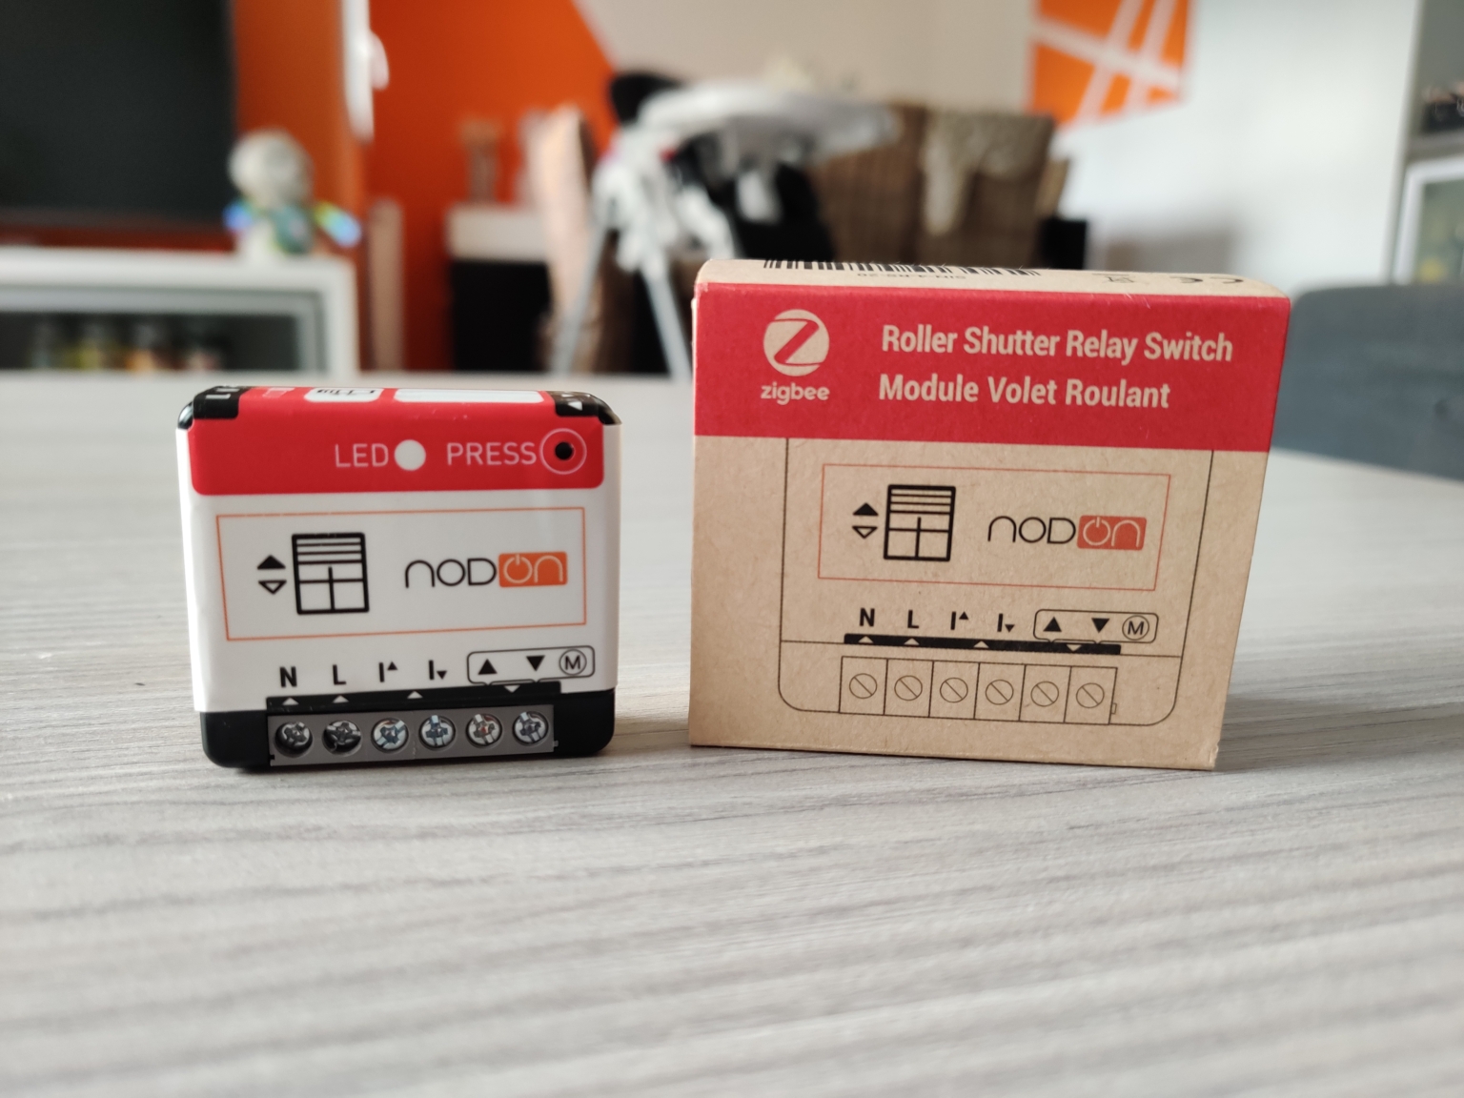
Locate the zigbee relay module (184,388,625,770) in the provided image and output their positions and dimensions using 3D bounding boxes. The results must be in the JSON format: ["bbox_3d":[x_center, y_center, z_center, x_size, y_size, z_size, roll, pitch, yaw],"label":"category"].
[{"bbox_3d":[-0.035,0.003,0.128,0.044,0.040,0.017,-2,15,-12],"label":"zigbee relay module"}]

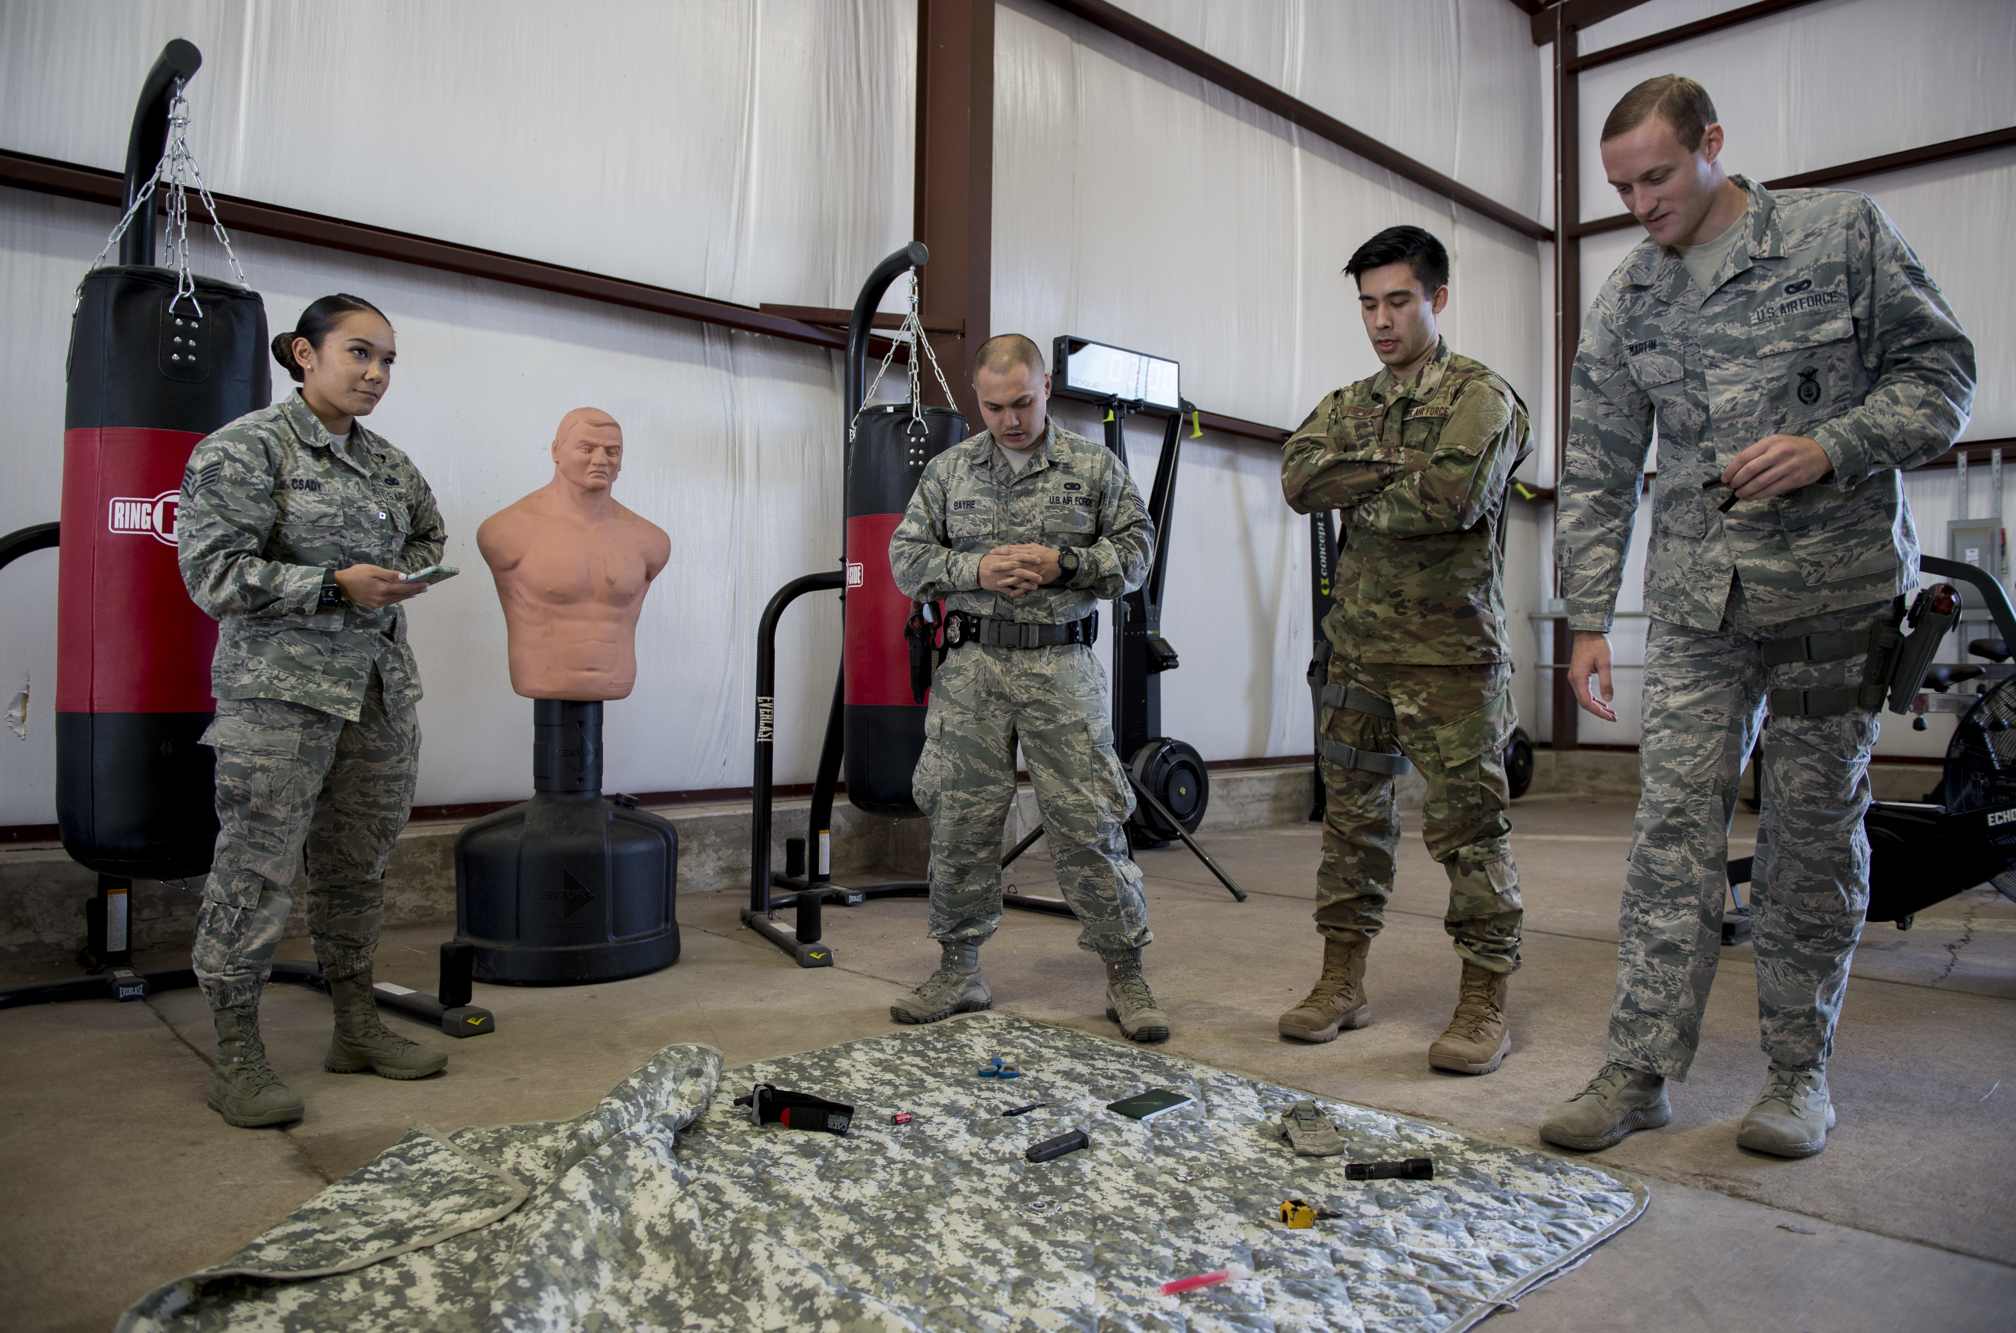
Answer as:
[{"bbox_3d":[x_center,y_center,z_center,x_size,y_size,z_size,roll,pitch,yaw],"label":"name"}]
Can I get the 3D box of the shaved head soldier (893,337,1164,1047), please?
[{"bbox_3d":[0.060,0.033,3.140,0.650,1.610,0.460,1,0,7],"label":"shaved head soldier"}]

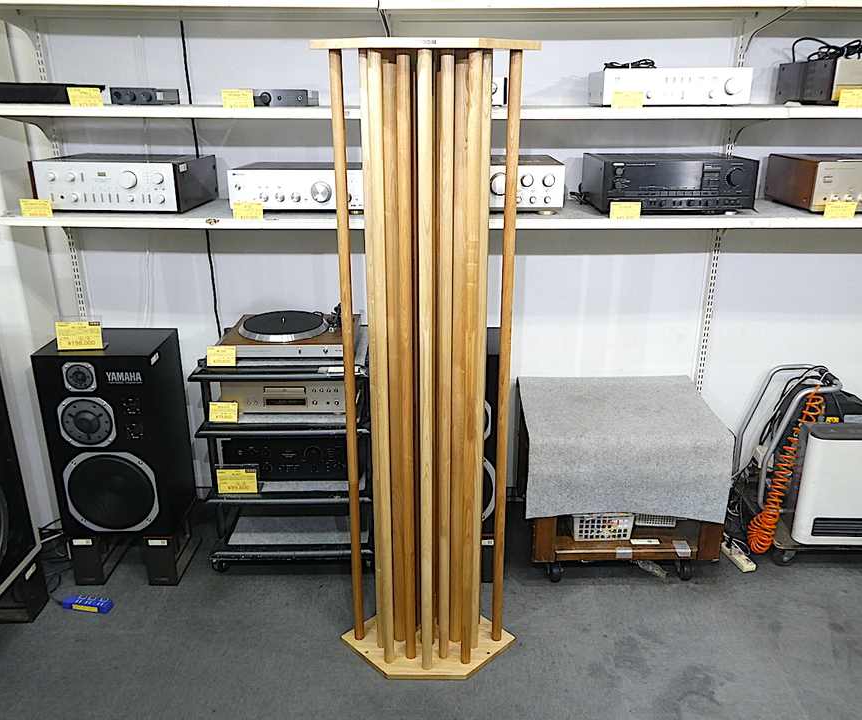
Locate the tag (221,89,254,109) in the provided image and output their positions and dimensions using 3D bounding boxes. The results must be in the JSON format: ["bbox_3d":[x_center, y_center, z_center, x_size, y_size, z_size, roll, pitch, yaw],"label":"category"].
[{"bbox_3d":[-0.567,-0.767,2.118,0.092,0.054,0.012,0,2,0],"label":"tag"}]

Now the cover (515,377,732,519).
[{"bbox_3d":[0.672,0.313,2.648,0.675,0.335,0.560,1,19,4],"label":"cover"}]

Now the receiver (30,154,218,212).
[{"bbox_3d":[-1.010,-0.599,2.445,0.457,0.158,0.430,0,19,0],"label":"receiver"}]

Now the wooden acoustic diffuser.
[{"bbox_3d":[-0.010,0.072,2.017,0.556,1.758,0.323,0,19,0],"label":"wooden acoustic diffuser"}]

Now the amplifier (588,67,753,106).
[{"bbox_3d":[0.735,-0.847,2.263,0.435,0.104,0.340,1,19,3],"label":"amplifier"}]

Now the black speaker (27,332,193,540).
[{"bbox_3d":[-1.100,0.258,2.580,0.375,0.675,0.312,0,19,-1],"label":"black speaker"}]

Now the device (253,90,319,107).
[{"bbox_3d":[-0.483,-0.840,2.326,0.214,0.052,0.205,0,19,0],"label":"device"}]

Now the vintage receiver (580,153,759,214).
[{"bbox_3d":[0.781,-0.587,2.405,0.461,0.166,0.395,1,19,2],"label":"vintage receiver"}]

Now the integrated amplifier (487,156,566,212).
[{"bbox_3d":[0.205,-0.580,2.402,0.430,0.156,0.380,1,19,2],"label":"integrated amplifier"}]

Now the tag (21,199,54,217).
[{"bbox_3d":[-1.212,-0.466,2.217,0.092,0.054,0.012,0,2,0],"label":"tag"}]

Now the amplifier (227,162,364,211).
[{"bbox_3d":[-0.420,-0.588,2.454,0.438,0.137,0.375,0,19,0],"label":"amplifier"}]

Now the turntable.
[{"bbox_3d":[-0.487,-0.112,2.594,0.466,0.128,0.390,0,19,0],"label":"turntable"}]

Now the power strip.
[{"bbox_3d":[1.141,0.722,2.720,0.050,0.032,0.215,-4,19,-12],"label":"power strip"}]

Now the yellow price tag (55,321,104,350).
[{"bbox_3d":[-1.154,-0.083,2.377,0.151,0.100,0.012,0,7,1],"label":"yellow price tag"}]

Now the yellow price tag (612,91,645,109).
[{"bbox_3d":[0.580,-0.765,2.125,0.092,0.054,0.012,0,2,0],"label":"yellow price tag"}]

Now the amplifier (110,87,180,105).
[{"bbox_3d":[-0.894,-0.825,2.261,0.135,0.048,0.195,0,19,0],"label":"amplifier"}]

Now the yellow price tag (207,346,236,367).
[{"bbox_3d":[-0.690,-0.011,2.376,0.100,0.070,0.006,0,9,0],"label":"yellow price tag"}]

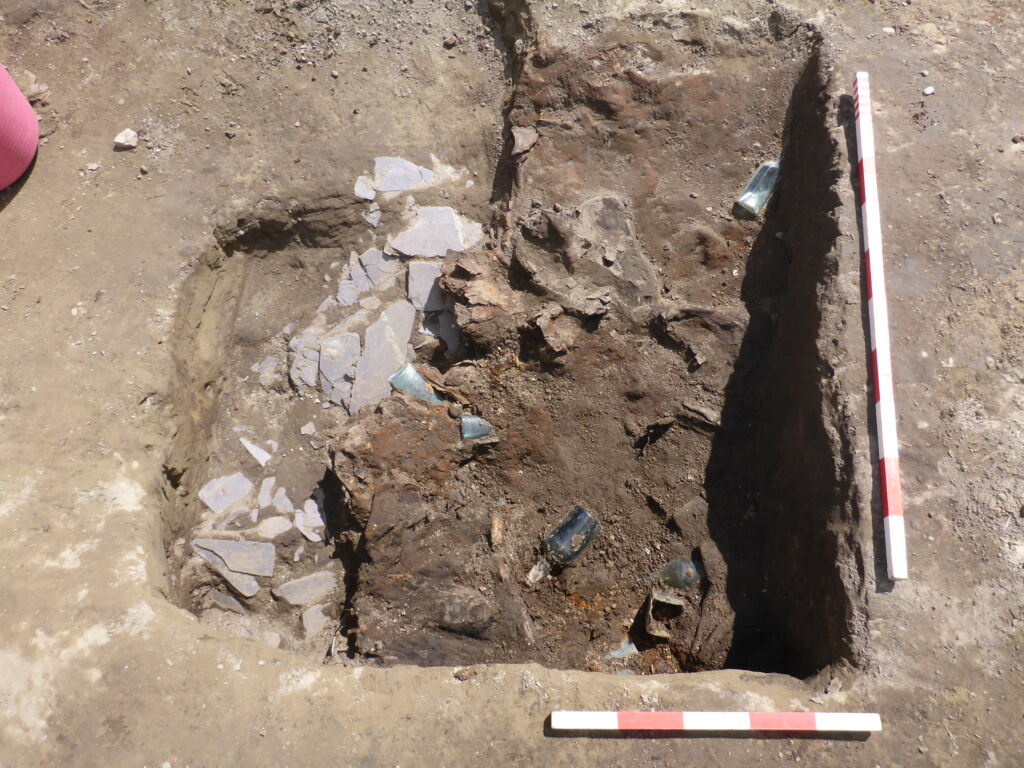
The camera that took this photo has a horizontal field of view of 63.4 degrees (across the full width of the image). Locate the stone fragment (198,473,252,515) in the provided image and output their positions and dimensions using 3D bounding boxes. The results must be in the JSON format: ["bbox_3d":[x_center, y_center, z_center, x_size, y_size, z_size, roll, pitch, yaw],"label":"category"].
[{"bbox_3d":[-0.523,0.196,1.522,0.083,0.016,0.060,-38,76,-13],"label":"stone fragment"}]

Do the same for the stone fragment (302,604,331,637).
[{"bbox_3d":[-0.343,0.409,1.442,0.049,0.016,0.041,-34,75,-12],"label":"stone fragment"}]

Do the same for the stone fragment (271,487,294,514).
[{"bbox_3d":[-0.424,0.223,1.536,0.030,0.014,0.053,-26,72,-9],"label":"stone fragment"}]

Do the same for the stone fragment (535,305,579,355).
[{"bbox_3d":[0.090,-0.104,1.640,0.078,0.050,0.075,0,70,0],"label":"stone fragment"}]

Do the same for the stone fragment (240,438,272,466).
[{"bbox_3d":[-0.481,0.125,1.571,0.024,0.014,0.074,-41,75,-13],"label":"stone fragment"}]

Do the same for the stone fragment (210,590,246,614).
[{"bbox_3d":[-0.510,0.394,1.501,0.072,0.015,0.019,23,72,8],"label":"stone fragment"}]

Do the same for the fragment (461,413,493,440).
[{"bbox_3d":[-0.065,0.084,1.548,0.060,0.026,0.046,0,71,-1],"label":"fragment"}]

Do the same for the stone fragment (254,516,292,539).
[{"bbox_3d":[-0.430,0.257,1.500,0.056,0.020,0.036,-31,75,-11],"label":"stone fragment"}]

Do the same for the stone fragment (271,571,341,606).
[{"bbox_3d":[-0.367,0.372,1.485,0.117,0.020,0.049,-16,71,-6],"label":"stone fragment"}]

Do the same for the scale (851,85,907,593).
[{"bbox_3d":[0.667,-0.153,1.512,0.024,0.021,1.000,4,70,2],"label":"scale"}]

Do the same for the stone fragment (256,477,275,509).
[{"bbox_3d":[-0.450,0.201,1.520,0.025,0.014,0.059,4,71,0],"label":"stone fragment"}]

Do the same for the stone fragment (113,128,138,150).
[{"bbox_3d":[-0.741,-0.470,1.592,0.047,0.029,0.036,0,71,-1],"label":"stone fragment"}]

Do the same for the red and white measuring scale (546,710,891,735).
[{"bbox_3d":[0.311,0.515,1.265,0.500,0.020,0.024,1,71,-1],"label":"red and white measuring scale"}]

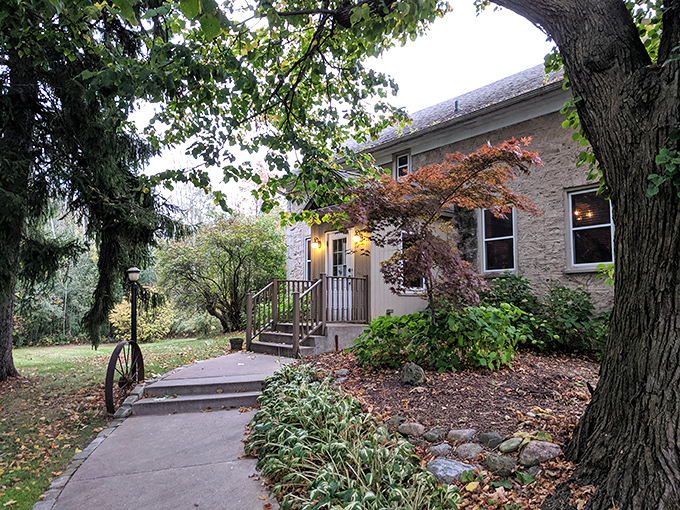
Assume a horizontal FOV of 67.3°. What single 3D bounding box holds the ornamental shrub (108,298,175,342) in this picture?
[{"bbox_3d":[-6.528,2.108,16.880,2.200,1.500,2.000,0,-5,0],"label":"ornamental shrub"}]

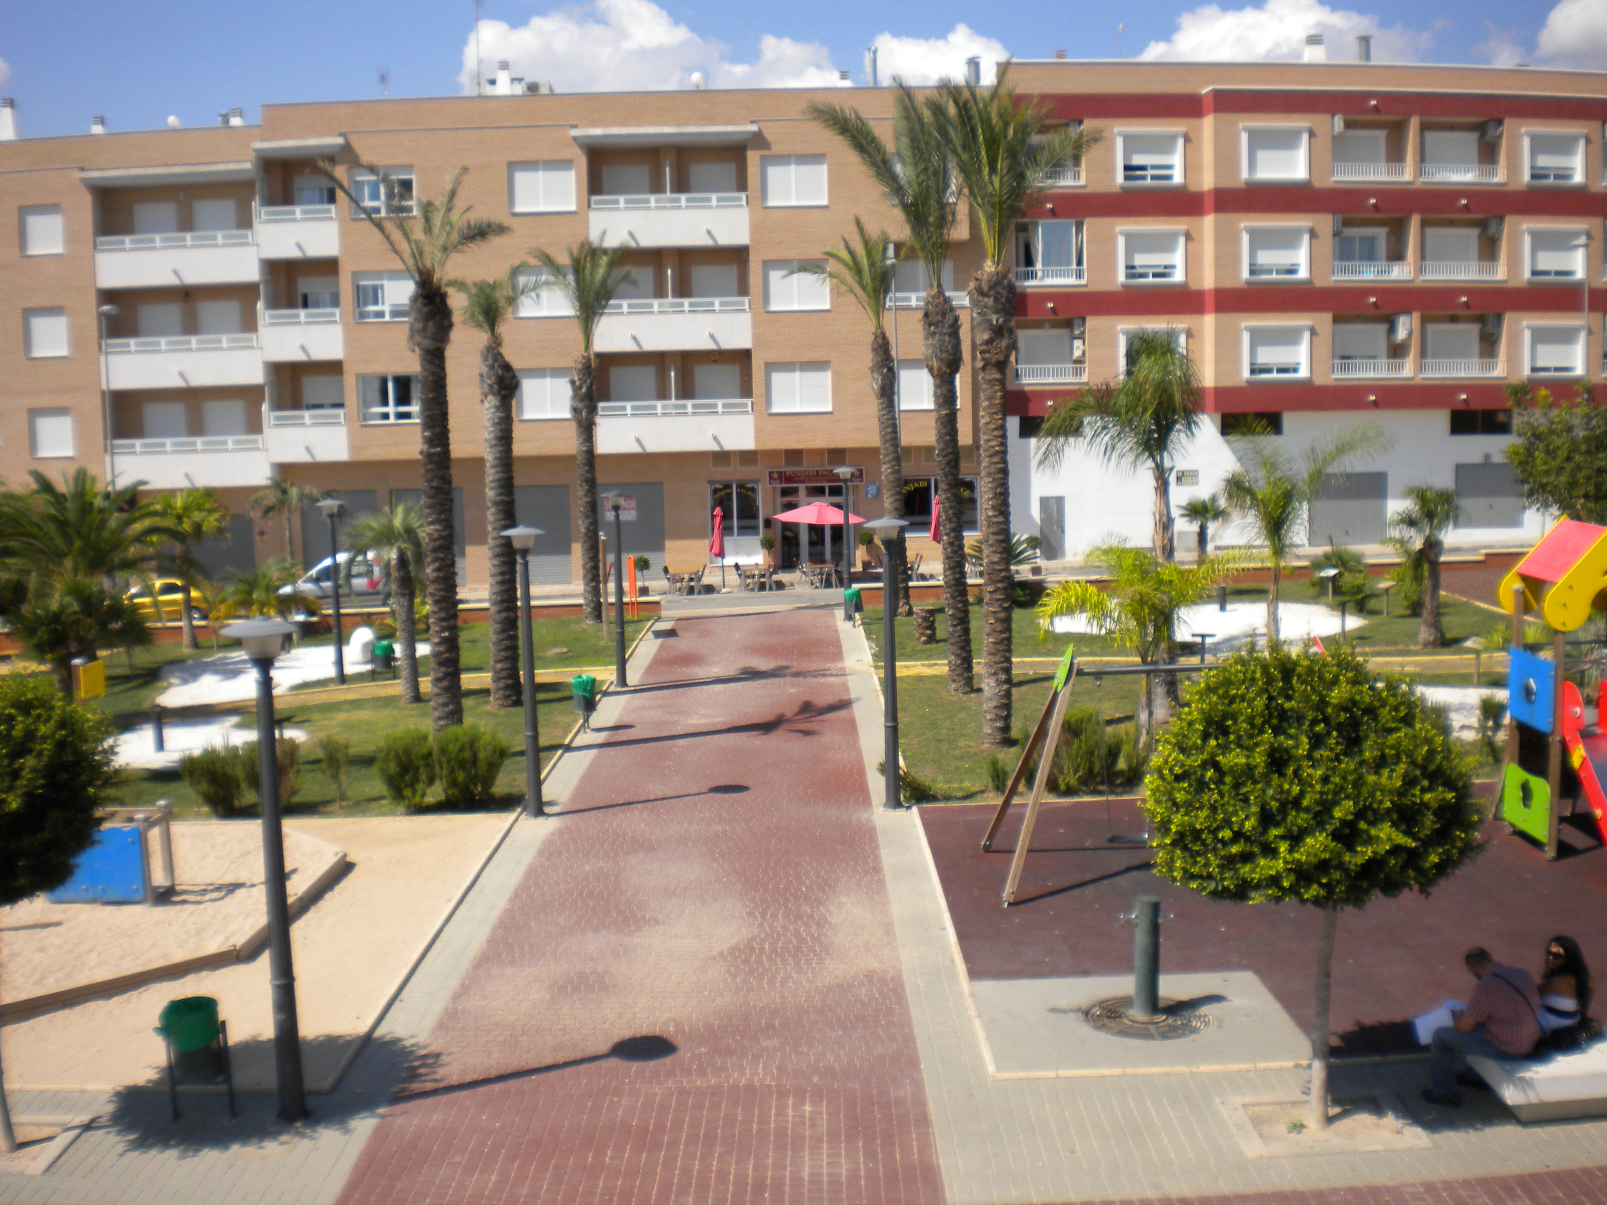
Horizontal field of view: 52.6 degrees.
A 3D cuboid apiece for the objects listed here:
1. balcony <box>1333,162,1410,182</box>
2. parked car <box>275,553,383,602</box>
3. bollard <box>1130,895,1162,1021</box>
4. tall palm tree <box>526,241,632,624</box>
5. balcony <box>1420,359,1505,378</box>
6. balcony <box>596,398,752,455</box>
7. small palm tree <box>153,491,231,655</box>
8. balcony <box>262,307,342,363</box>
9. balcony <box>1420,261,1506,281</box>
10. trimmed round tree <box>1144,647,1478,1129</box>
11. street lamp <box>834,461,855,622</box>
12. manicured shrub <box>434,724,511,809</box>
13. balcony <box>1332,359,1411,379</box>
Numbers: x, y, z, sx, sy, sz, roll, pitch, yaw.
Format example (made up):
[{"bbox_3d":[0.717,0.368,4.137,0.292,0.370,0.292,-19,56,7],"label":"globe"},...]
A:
[{"bbox_3d":[17.319,-13.254,50.294,2.400,0.580,1.000,-2,7,-6],"label":"balcony"},{"bbox_3d":[-12.674,-0.452,45.000,4.000,1.800,1.720,-3,7,-10],"label":"parked car"},{"bbox_3d":[2.815,2.899,13.294,0.210,1.000,0.210,-1,5,0],"label":"bollard"},{"bbox_3d":[-5.219,-4.031,39.082,2.448,9.255,2.448,-1,7,0],"label":"tall palm tree"},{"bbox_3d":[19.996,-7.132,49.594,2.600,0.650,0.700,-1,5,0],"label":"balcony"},{"bbox_3d":[-3.853,-5.401,49.547,4.742,1.549,1.300,-1,7,-1],"label":"balcony"},{"bbox_3d":[-13.980,-0.776,36.920,1.900,3.665,1.900,-1,6,0],"label":"small palm tree"},{"bbox_3d":[-14.705,-7.891,48.181,2.500,1.550,1.200,-1,5,0],"label":"balcony"},{"bbox_3d":[20.269,-10.275,50.594,2.620,0.580,1.000,-2,7,-6],"label":"balcony"},{"bbox_3d":[3.415,1.940,10.858,2.220,3.246,2.220,-1,6,0],"label":"trimmed round tree"},{"bbox_3d":[1.034,-1.469,40.246,0.560,3.700,0.560,-1,5,0],"label":"street lamp"},{"bbox_3d":[-4.297,2.080,21.111,1.014,1.030,1.014,-1,7,0],"label":"manicured shrub"},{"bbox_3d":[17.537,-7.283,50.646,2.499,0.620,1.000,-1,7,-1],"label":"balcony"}]

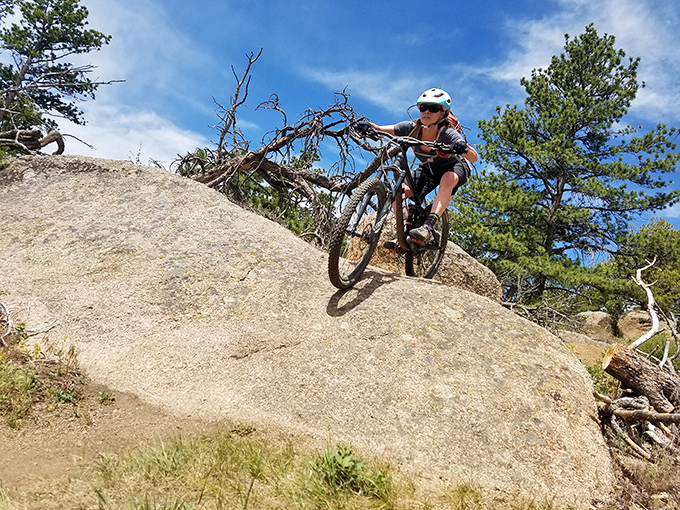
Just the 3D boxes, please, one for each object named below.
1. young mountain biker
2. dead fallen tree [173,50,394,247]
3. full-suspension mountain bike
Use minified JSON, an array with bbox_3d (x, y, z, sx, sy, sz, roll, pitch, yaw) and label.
[{"bbox_3d":[0.618,-0.573,3.670,0.770,1.120,0.800,11,2,31],"label":"young mountain biker"},{"bbox_3d":[-0.562,-1.141,5.800,2.200,1.950,1.600,7,-3,0],"label":"dead fallen tree"},{"bbox_3d":[0.455,-0.276,3.596,0.740,1.070,1.820,15,6,31],"label":"full-suspension mountain bike"}]

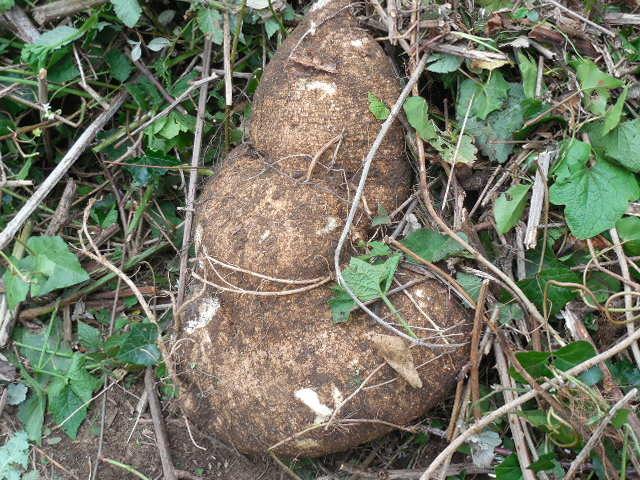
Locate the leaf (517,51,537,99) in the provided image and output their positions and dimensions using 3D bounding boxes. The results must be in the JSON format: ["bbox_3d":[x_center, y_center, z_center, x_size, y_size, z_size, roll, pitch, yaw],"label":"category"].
[{"bbox_3d":[0.244,-0.196,1.334,0.028,0.015,0.066,6,64,-23],"label":"leaf"}]

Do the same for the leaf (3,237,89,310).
[{"bbox_3d":[-0.287,0.035,1.179,0.087,0.025,0.081,-6,65,-3],"label":"leaf"}]

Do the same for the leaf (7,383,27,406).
[{"bbox_3d":[-0.280,0.142,1.039,0.018,0.006,0.025,10,67,4],"label":"leaf"}]

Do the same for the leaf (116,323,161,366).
[{"bbox_3d":[-0.167,0.096,1.039,0.042,0.016,0.045,11,64,6],"label":"leaf"}]

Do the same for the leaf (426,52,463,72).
[{"bbox_3d":[0.128,-0.182,1.156,0.038,0.009,0.026,-3,53,-2],"label":"leaf"}]

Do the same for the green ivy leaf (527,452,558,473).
[{"bbox_3d":[0.216,0.216,1.094,0.031,0.012,0.019,-5,63,-3],"label":"green ivy leaf"}]

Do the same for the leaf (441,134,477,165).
[{"bbox_3d":[0.137,-0.090,1.117,0.038,0.011,0.031,22,68,9],"label":"leaf"}]

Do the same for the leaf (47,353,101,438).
[{"bbox_3d":[-0.247,0.156,1.129,0.052,0.022,0.089,-7,66,-3],"label":"leaf"}]

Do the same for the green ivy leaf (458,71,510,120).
[{"bbox_3d":[0.192,-0.169,1.318,0.061,0.018,0.067,3,66,1],"label":"green ivy leaf"}]

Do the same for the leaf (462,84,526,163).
[{"bbox_3d":[0.177,-0.118,1.147,0.063,0.018,0.088,-7,67,-3],"label":"leaf"}]

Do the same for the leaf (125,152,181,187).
[{"bbox_3d":[-0.190,-0.080,1.276,0.064,0.018,0.045,5,60,3],"label":"leaf"}]

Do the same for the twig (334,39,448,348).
[{"bbox_3d":[0.062,-0.042,1.024,0.100,0.050,0.311,0,63,0],"label":"twig"}]

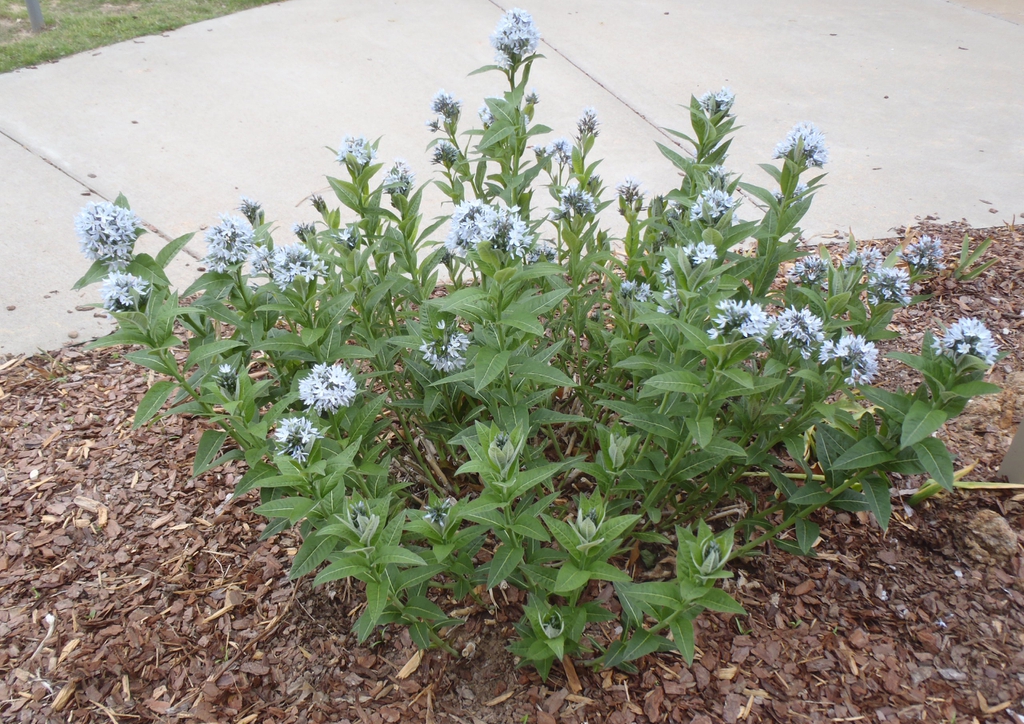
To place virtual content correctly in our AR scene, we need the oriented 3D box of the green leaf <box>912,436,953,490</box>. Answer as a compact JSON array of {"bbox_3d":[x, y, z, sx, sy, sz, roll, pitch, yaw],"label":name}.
[{"bbox_3d":[0.641,0.154,1.260,0.043,0.015,0.087,-27,70,-2],"label":"green leaf"}]

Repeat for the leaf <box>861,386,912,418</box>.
[{"bbox_3d":[0.574,0.062,1.270,0.093,0.015,0.040,36,72,22],"label":"leaf"}]

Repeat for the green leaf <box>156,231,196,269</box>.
[{"bbox_3d":[-0.447,-0.147,1.090,0.024,0.011,0.077,24,64,37],"label":"green leaf"}]

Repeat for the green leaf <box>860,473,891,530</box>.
[{"bbox_3d":[0.492,0.191,1.118,0.032,0.011,0.072,-7,72,-11],"label":"green leaf"}]

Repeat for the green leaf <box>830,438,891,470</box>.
[{"bbox_3d":[0.527,0.138,1.250,0.104,0.015,0.043,-8,55,-8],"label":"green leaf"}]

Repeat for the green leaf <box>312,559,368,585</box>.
[{"bbox_3d":[-0.206,0.253,0.998,0.068,0.012,0.028,-14,43,-15],"label":"green leaf"}]

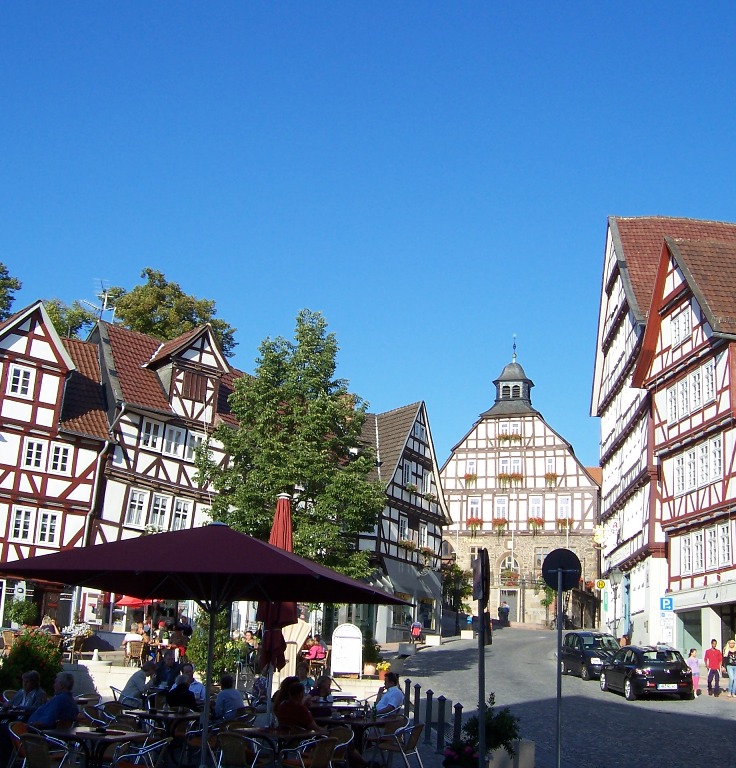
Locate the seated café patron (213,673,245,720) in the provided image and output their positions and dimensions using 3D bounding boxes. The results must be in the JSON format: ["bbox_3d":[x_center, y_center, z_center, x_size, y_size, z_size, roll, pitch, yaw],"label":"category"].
[{"bbox_3d":[-2.067,4.773,15.131,0.520,1.250,0.800,8,-16,-17],"label":"seated café patron"}]

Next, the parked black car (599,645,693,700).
[{"bbox_3d":[7.980,8.270,30.900,1.770,1.470,4.250,2,-12,-3],"label":"parked black car"}]

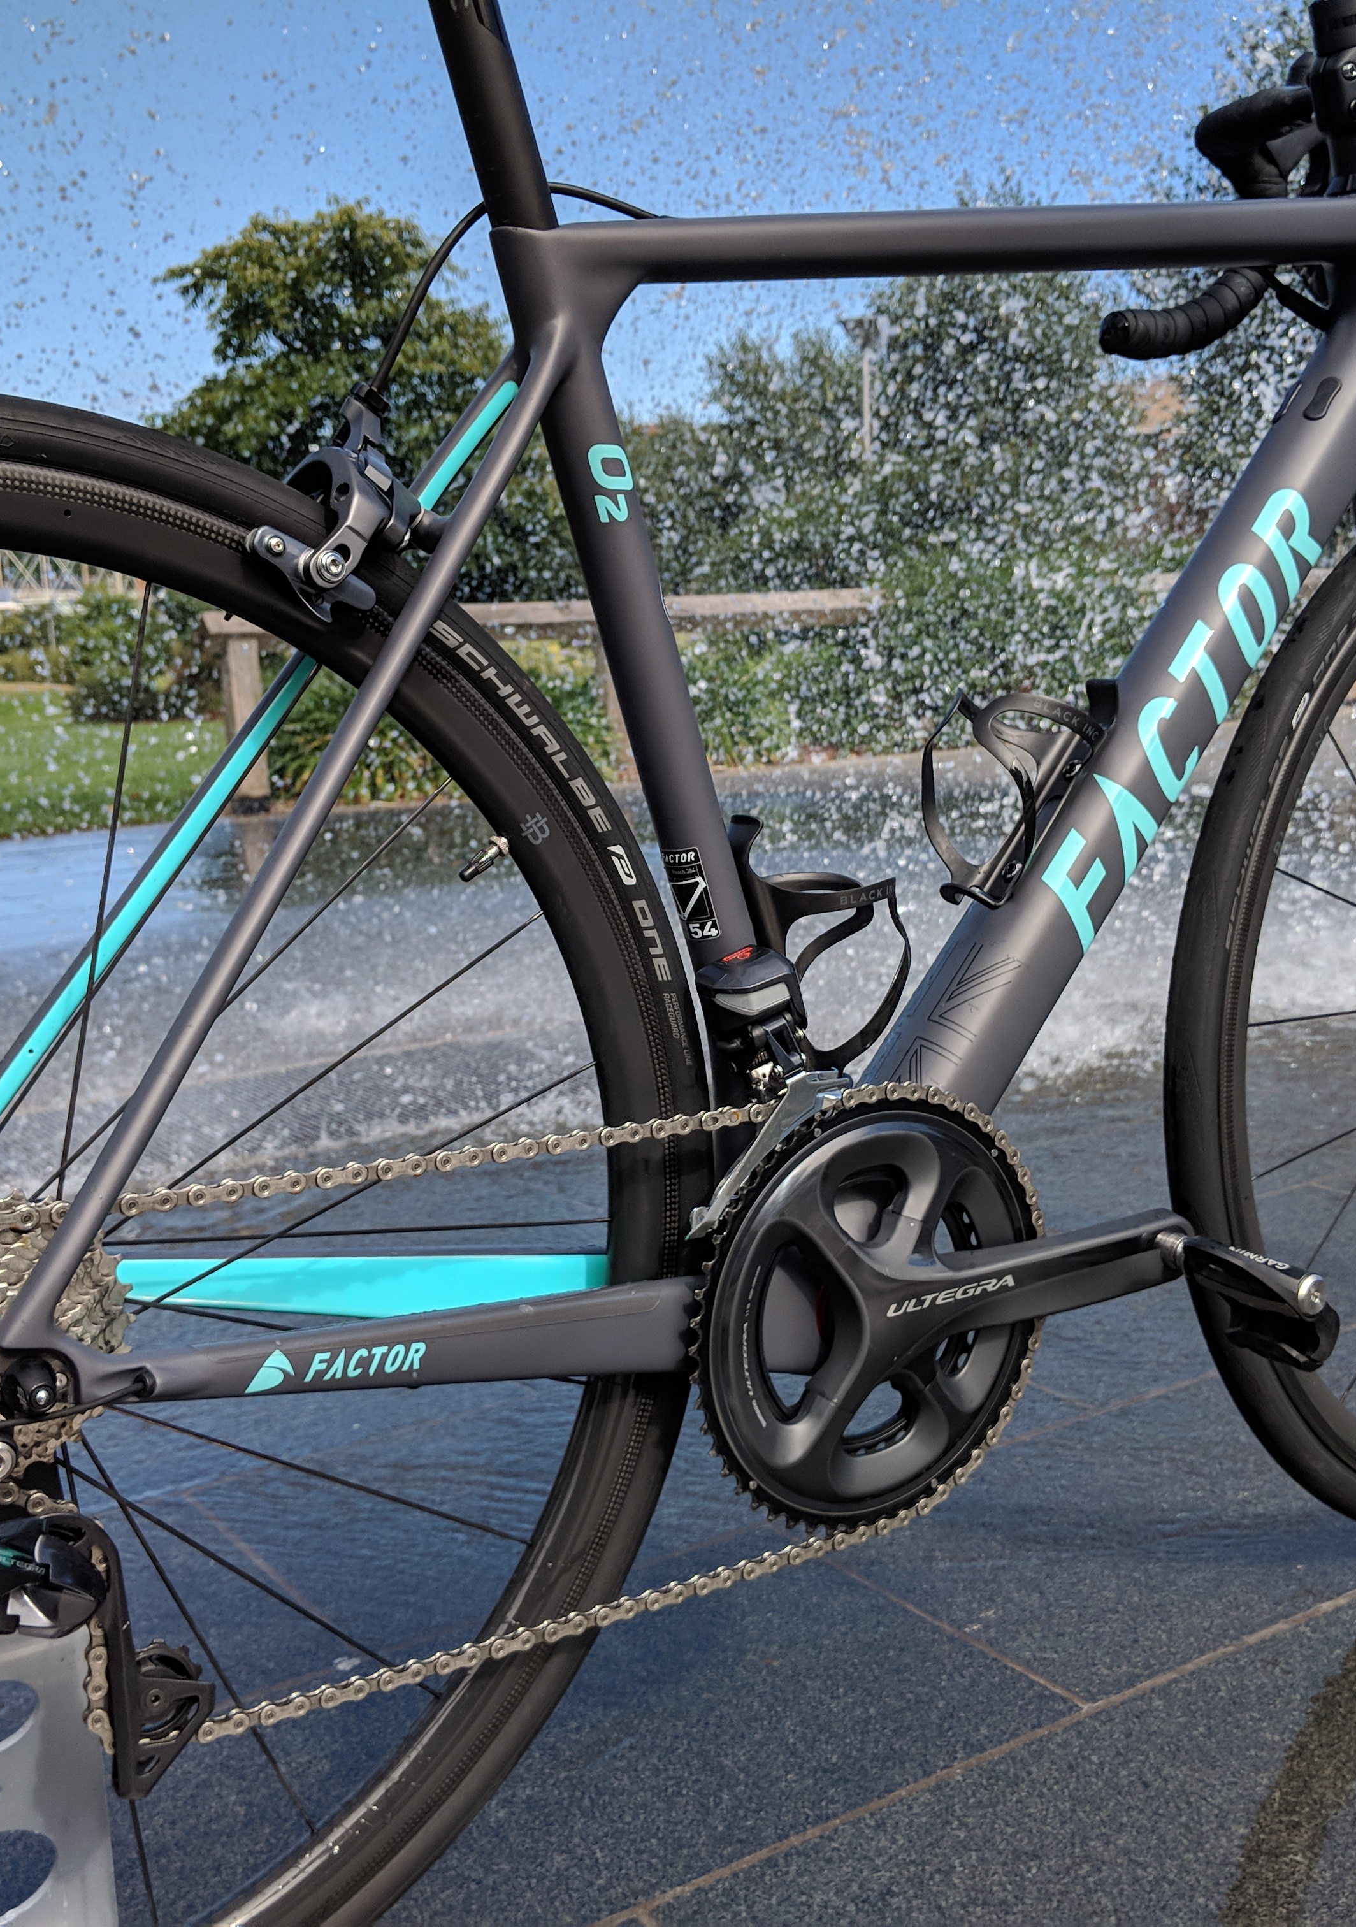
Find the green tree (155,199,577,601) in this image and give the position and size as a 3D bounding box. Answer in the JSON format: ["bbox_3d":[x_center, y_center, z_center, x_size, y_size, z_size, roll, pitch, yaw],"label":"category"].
[{"bbox_3d":[-3.075,-5.319,20.000,4.200,4.600,4.100,-2,8,0],"label":"green tree"}]

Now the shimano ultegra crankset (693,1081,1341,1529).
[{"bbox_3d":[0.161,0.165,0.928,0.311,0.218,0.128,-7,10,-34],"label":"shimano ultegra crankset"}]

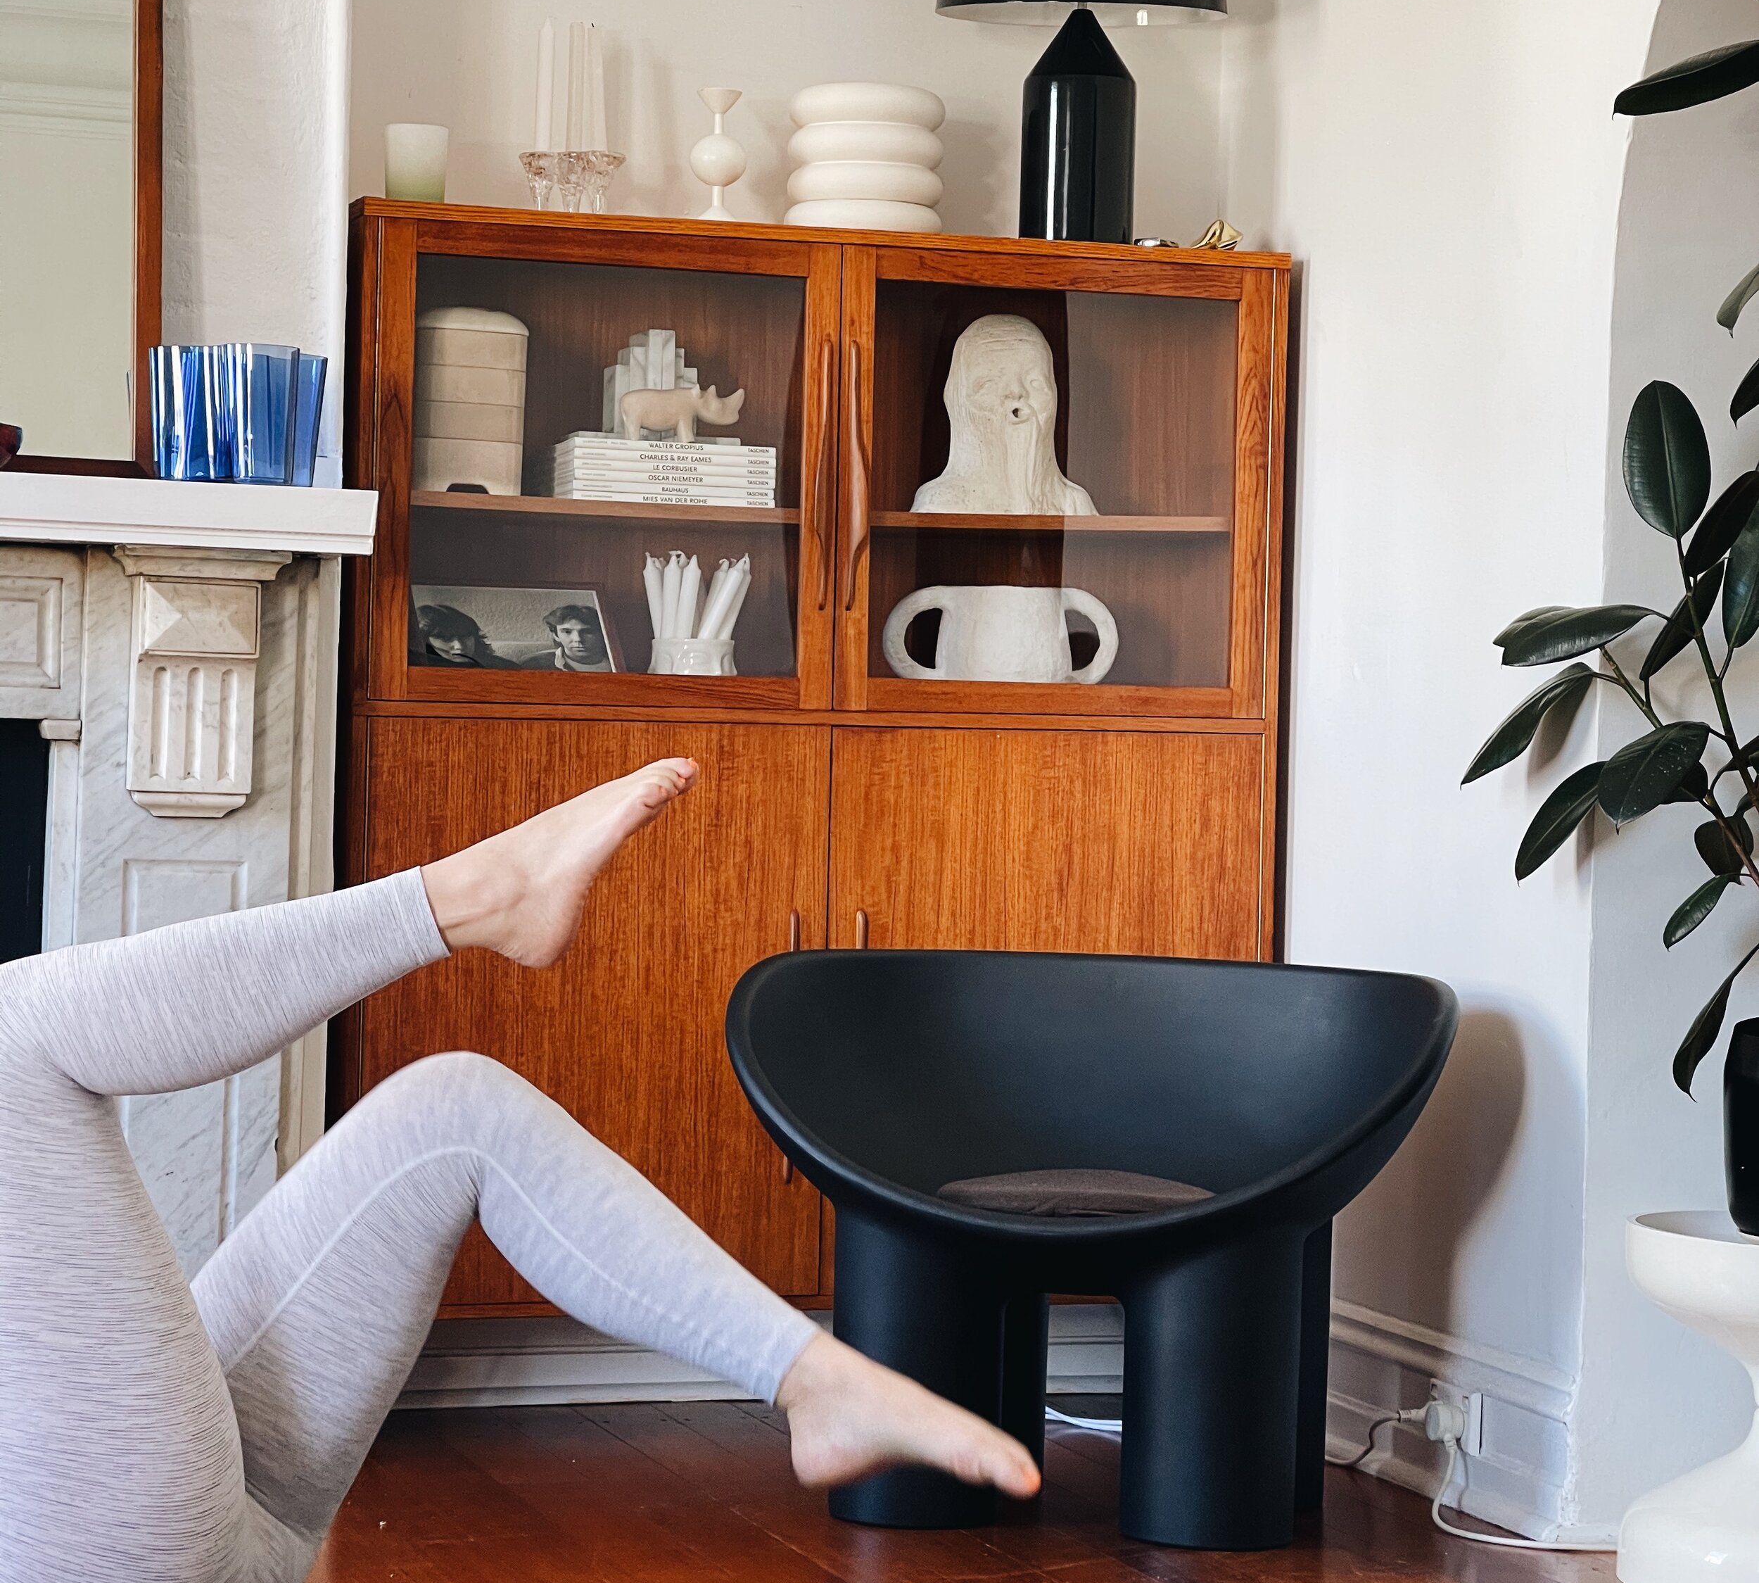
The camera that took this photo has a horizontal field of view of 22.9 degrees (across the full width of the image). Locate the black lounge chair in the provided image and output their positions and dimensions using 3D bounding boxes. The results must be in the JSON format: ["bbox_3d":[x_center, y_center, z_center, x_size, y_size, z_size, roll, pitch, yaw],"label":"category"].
[{"bbox_3d":[0.250,0.516,5.020,0.850,0.630,0.580,2,2,12],"label":"black lounge chair"}]

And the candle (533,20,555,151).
[{"bbox_3d":[-0.415,-0.864,5.345,0.023,0.174,0.023,1,2,-19],"label":"candle"}]

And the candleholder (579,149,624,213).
[{"bbox_3d":[-0.346,-0.759,5.420,0.054,0.085,0.054,1,1,0],"label":"candleholder"}]

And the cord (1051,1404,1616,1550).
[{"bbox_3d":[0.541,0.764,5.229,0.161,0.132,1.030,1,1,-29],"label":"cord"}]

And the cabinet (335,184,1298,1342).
[{"bbox_3d":[-0.125,-0.016,5.521,1.200,1.365,0.400,1,2,-19],"label":"cabinet"}]

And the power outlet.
[{"bbox_3d":[0.669,0.729,5.051,0.025,0.074,0.117,1,1,-18],"label":"power outlet"}]

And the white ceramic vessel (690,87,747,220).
[{"bbox_3d":[-0.205,-0.790,5.442,0.071,0.183,0.071,1,2,0],"label":"white ceramic vessel"}]

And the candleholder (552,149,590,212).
[{"bbox_3d":[-0.385,-0.760,5.420,0.050,0.085,0.050,1,1,-18],"label":"candleholder"}]

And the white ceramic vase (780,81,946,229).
[{"bbox_3d":[-0.020,-0.799,5.538,0.200,0.205,0.200,1,2,0],"label":"white ceramic vase"}]

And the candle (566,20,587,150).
[{"bbox_3d":[-0.379,-0.879,5.420,0.023,0.168,0.023,1,1,-18],"label":"candle"}]

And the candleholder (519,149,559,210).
[{"bbox_3d":[-0.421,-0.747,5.347,0.050,0.091,0.050,1,2,-19],"label":"candleholder"}]

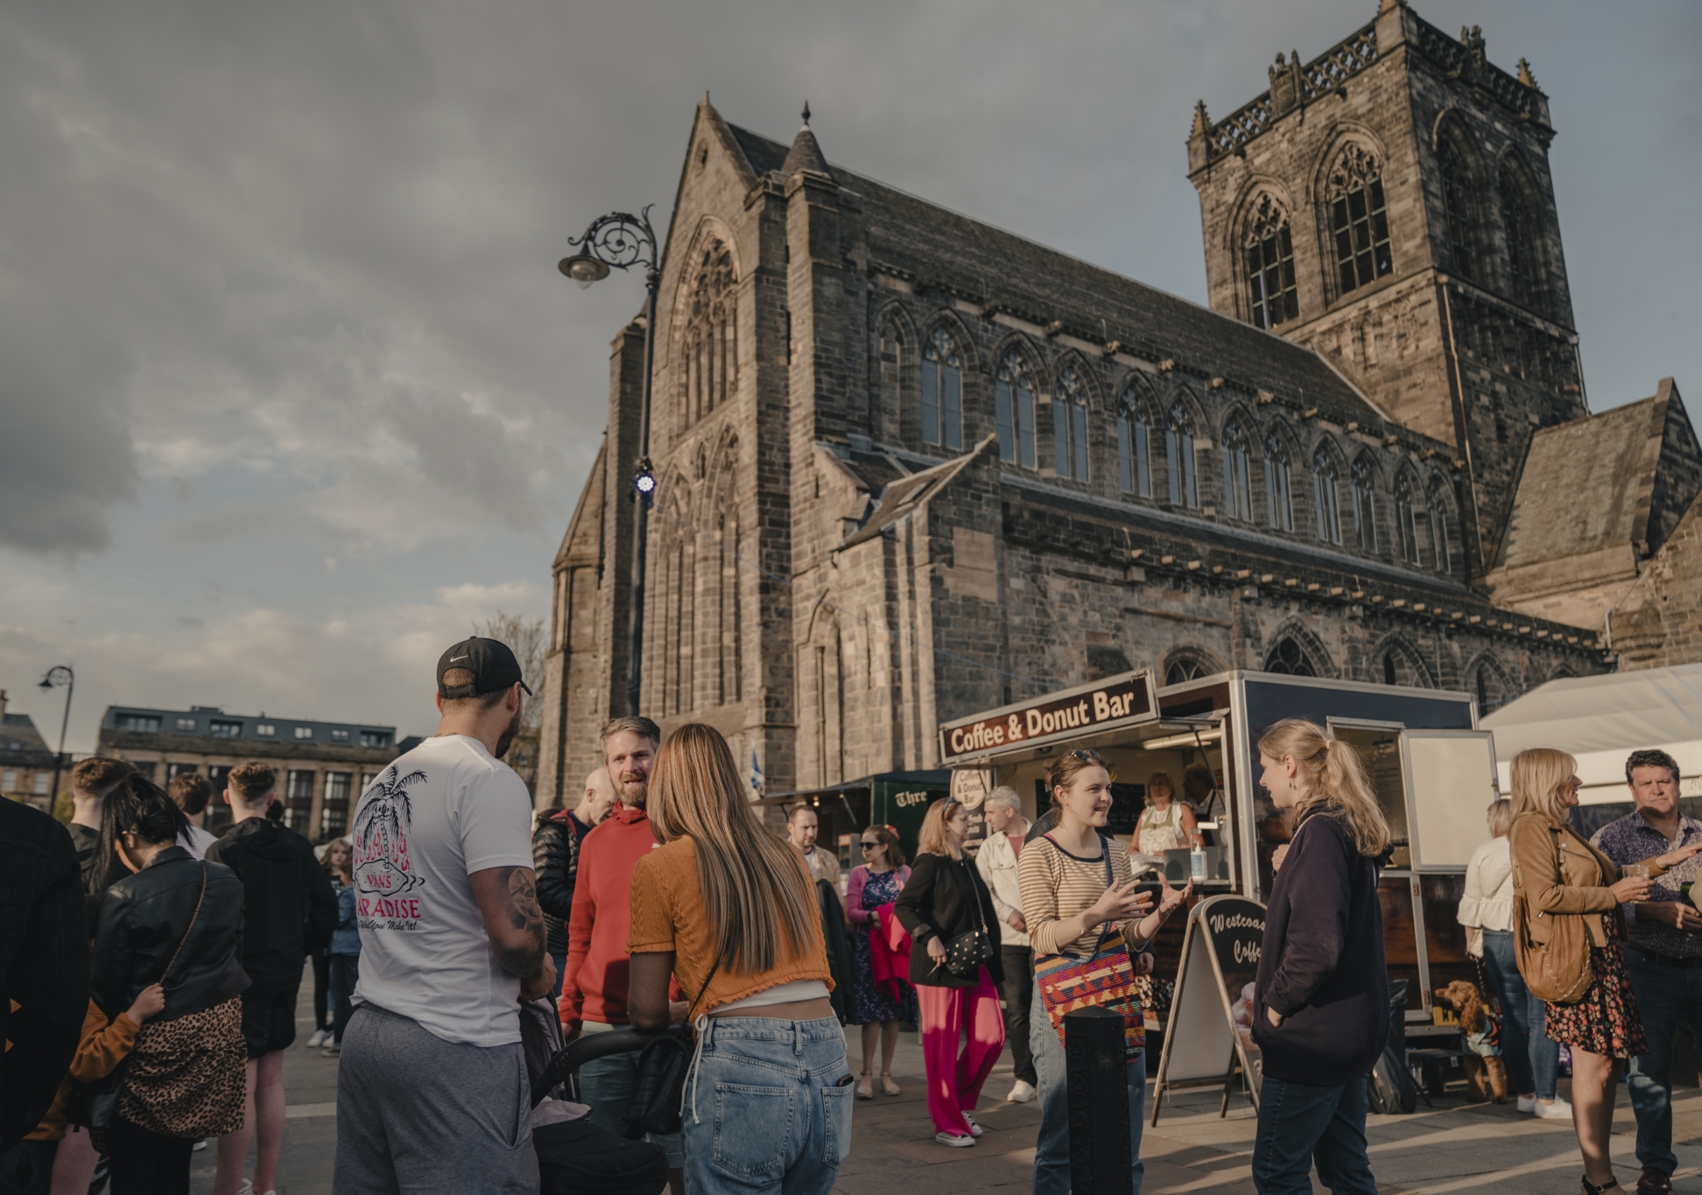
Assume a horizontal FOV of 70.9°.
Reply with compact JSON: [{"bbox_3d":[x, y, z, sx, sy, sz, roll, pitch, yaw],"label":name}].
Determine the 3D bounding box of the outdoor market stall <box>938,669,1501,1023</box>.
[{"bbox_3d":[2.482,2.016,8.681,2.450,2.450,3.100,4,-14,-21],"label":"outdoor market stall"}]

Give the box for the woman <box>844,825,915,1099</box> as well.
[{"bbox_3d":[0.160,2.173,7.253,0.500,1.580,0.380,-4,-13,13],"label":"woman"}]

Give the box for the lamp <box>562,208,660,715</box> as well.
[{"bbox_3d":[-2.413,-0.186,11.488,1.050,8.110,0.550,4,-14,-21],"label":"lamp"}]

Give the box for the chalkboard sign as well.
[{"bbox_3d":[1.958,2.115,6.129,0.580,1.150,0.640,10,-17,-39],"label":"chalkboard sign"}]

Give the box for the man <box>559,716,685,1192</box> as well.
[{"bbox_3d":[-0.647,1.201,3.331,0.540,1.750,0.360,1,-13,-7],"label":"man"}]

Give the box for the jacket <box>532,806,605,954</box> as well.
[{"bbox_3d":[-1.060,1.101,4.650,0.420,0.620,0.550,-10,-16,35],"label":"jacket"}]

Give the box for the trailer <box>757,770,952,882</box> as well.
[{"bbox_3d":[0.165,2.747,11.114,2.400,2.180,2.500,5,-14,-24],"label":"trailer"}]

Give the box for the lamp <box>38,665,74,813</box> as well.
[{"bbox_3d":[-25.932,6.179,38.160,1.050,8.110,0.550,4,-14,-21],"label":"lamp"}]

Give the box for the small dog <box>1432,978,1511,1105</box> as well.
[{"bbox_3d":[3.546,2.502,6.754,0.300,0.620,0.550,-10,-16,36],"label":"small dog"}]

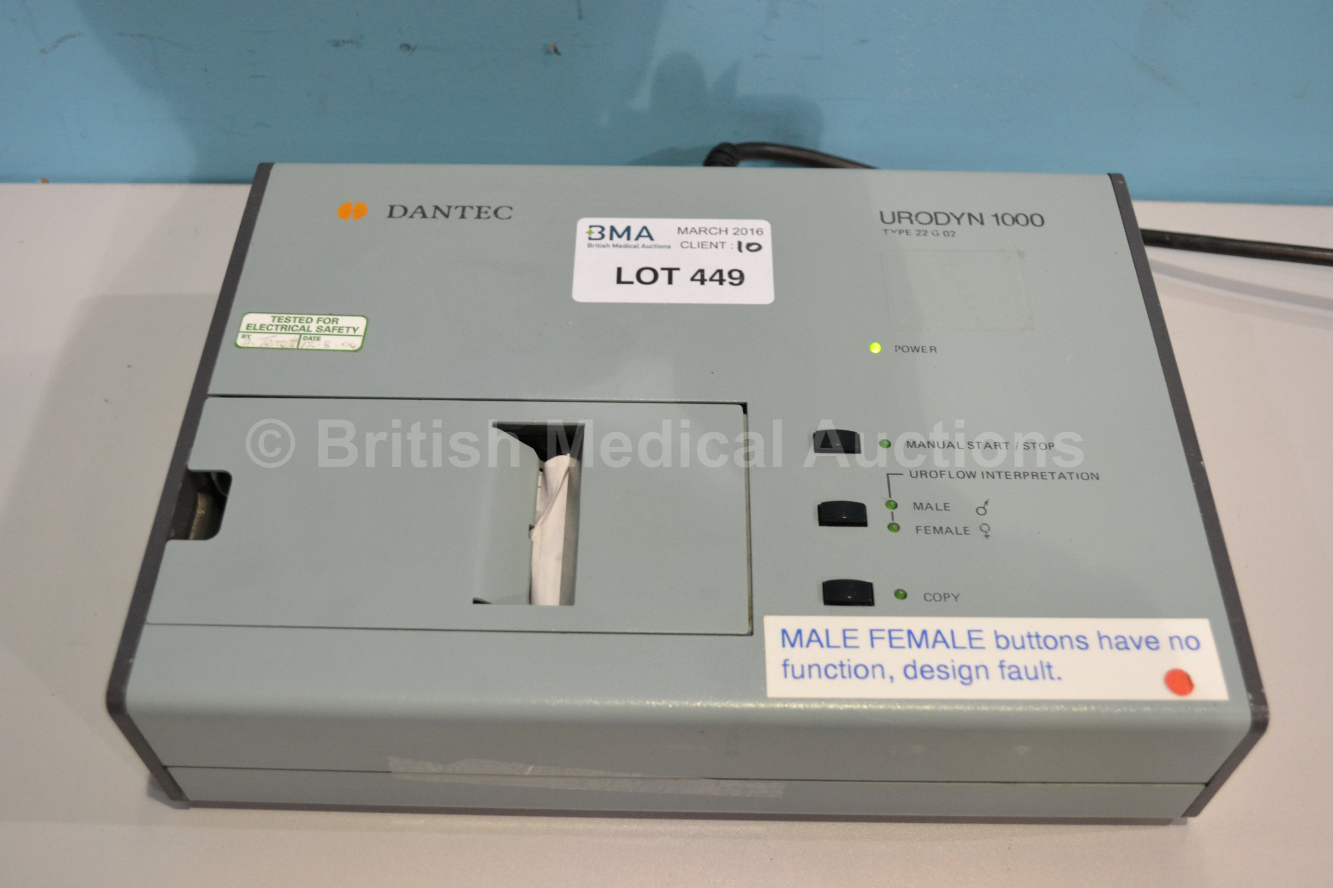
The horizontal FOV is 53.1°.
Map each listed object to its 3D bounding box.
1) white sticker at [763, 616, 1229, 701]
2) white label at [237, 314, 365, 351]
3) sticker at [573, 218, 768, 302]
[{"bbox_3d":[0.085,0.055,0.345,0.117,0.001,0.024,0,53,0],"label":"white sticker"},{"bbox_3d":[-0.113,-0.035,0.412,0.039,0.001,0.015,2,53,1],"label":"white label"},{"bbox_3d":[0.002,-0.059,0.431,0.064,0.001,0.038,1,53,0],"label":"sticker"}]

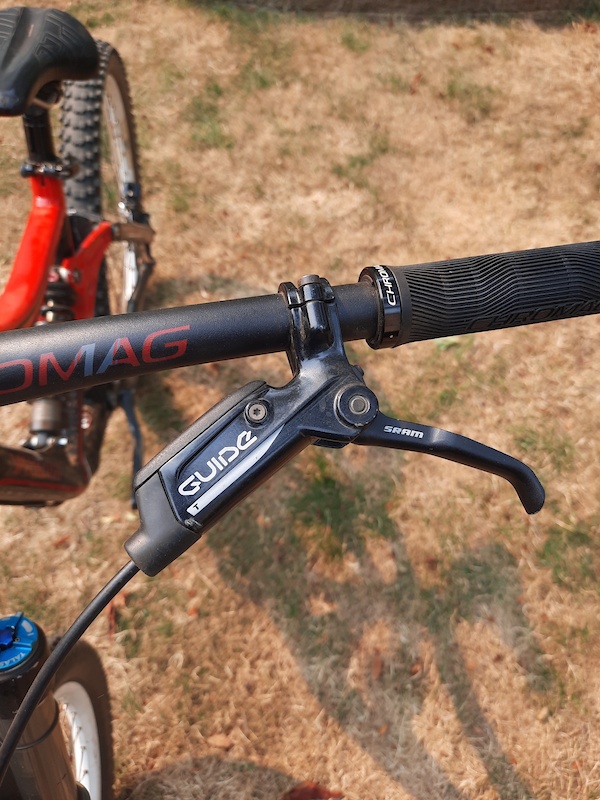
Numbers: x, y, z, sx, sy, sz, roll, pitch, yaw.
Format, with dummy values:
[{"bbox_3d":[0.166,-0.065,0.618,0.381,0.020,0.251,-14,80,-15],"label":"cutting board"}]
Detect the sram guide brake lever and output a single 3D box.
[{"bbox_3d":[0.012,0.004,0.217,0.160,0.036,0.105,-9,81,-13],"label":"sram guide brake lever"}]

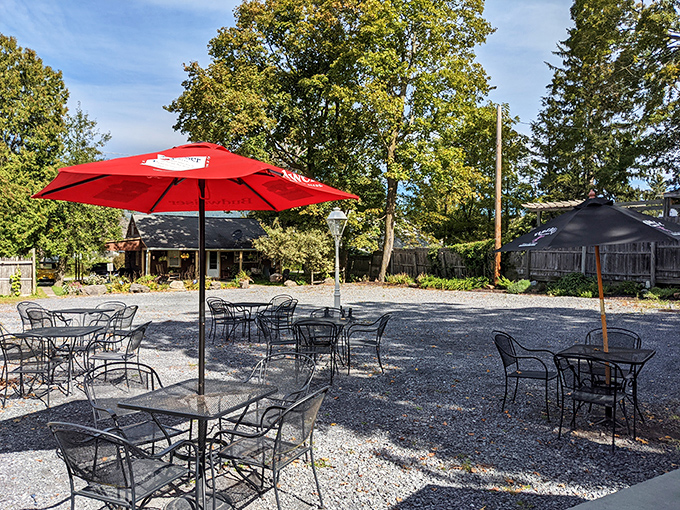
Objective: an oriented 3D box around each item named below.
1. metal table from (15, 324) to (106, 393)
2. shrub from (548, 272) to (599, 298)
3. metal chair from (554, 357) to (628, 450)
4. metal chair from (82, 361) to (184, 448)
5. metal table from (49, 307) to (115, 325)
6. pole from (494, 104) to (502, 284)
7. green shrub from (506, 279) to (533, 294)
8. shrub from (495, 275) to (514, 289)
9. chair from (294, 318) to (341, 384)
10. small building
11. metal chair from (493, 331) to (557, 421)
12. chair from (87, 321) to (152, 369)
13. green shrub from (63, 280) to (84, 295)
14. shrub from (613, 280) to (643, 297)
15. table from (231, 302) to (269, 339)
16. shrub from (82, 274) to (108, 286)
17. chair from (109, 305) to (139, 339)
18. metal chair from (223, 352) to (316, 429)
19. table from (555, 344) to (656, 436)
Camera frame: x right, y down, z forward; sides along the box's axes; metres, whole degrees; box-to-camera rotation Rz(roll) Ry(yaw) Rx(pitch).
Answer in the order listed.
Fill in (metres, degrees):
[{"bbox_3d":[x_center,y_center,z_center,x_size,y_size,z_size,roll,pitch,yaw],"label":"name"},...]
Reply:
[{"bbox_3d":[-3.570,1.340,6.800,0.800,0.720,0.800,0,0,0],"label":"metal table"},{"bbox_3d":[9.900,1.220,22.600,2.150,0.950,1.800,0,0,24],"label":"shrub"},{"bbox_3d":[2.310,1.280,4.840,0.570,0.840,0.630,0,0,36],"label":"metal chair"},{"bbox_3d":[-1.542,1.270,3.980,0.590,0.835,0.635,0,0,-45],"label":"metal chair"},{"bbox_3d":[-4.580,1.340,9.400,0.820,0.720,0.820,0,0,0],"label":"metal table"},{"bbox_3d":[8.690,-3.250,29.100,0.280,9.900,0.280,1,0,0],"label":"pole"},{"bbox_3d":[7.470,1.300,22.000,1.060,0.640,0.950,0,0,19],"label":"green shrub"},{"bbox_3d":[7.290,1.220,23.500,0.900,0.660,0.800,0,0,17],"label":"shrub"},{"bbox_3d":[-0.317,1.255,7.035,0.590,0.835,0.635,0,0,3],"label":"chair"},{"bbox_3d":[-11.300,-0.630,41.300,10.600,4.650,7.000,0,0,-34],"label":"small building"},{"bbox_3d":[1.988,1.256,5.745,0.635,0.835,0.590,0,0,31],"label":"metal chair"},{"bbox_3d":[-2.840,1.280,6.920,0.630,0.840,0.570,0,0,5],"label":"chair"},{"bbox_3d":[-10.800,1.340,21.500,0.900,0.570,0.800,0,0,-27],"label":"green shrub"},{"bbox_3d":[12.140,1.390,22.400,1.250,0.620,1.100,0,0,24],"label":"shrub"},{"bbox_3d":[-1.797,1.302,10.305,0.770,0.720,0.770,0,0,17],"label":"table"},{"bbox_3d":[-10.740,1.160,23.300,1.150,0.700,1.000,0,0,-25],"label":"shrub"},{"bbox_3d":[-3.860,1.280,9.250,0.630,0.840,0.570,0,0,-5],"label":"chair"},{"bbox_3d":[-0.542,1.266,4.285,0.590,0.835,0.635,0,0,26],"label":"metal chair"},{"bbox_3d":[2.623,1.314,5.225,0.770,0.720,0.770,0,0,39],"label":"table"}]

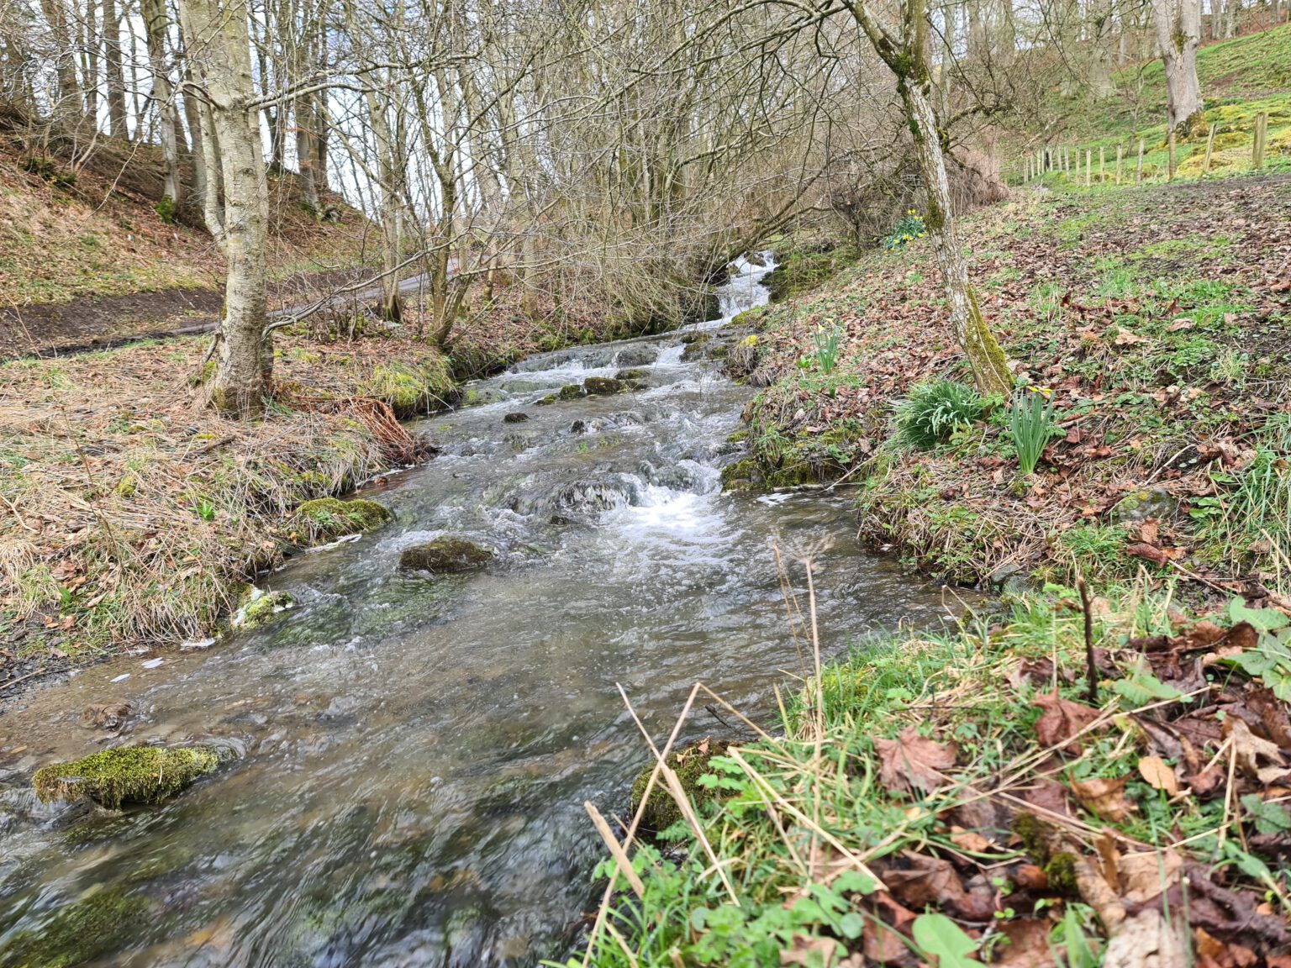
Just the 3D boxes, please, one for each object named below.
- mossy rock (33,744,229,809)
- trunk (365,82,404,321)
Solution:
[{"bbox_3d":[-1.155,0.660,2.100,0.400,0.090,0.180,-2,9,-15],"label":"mossy rock"},{"bbox_3d":[-2.886,-3.125,10.300,0.310,2.600,0.310,0,9,0],"label":"trunk"}]

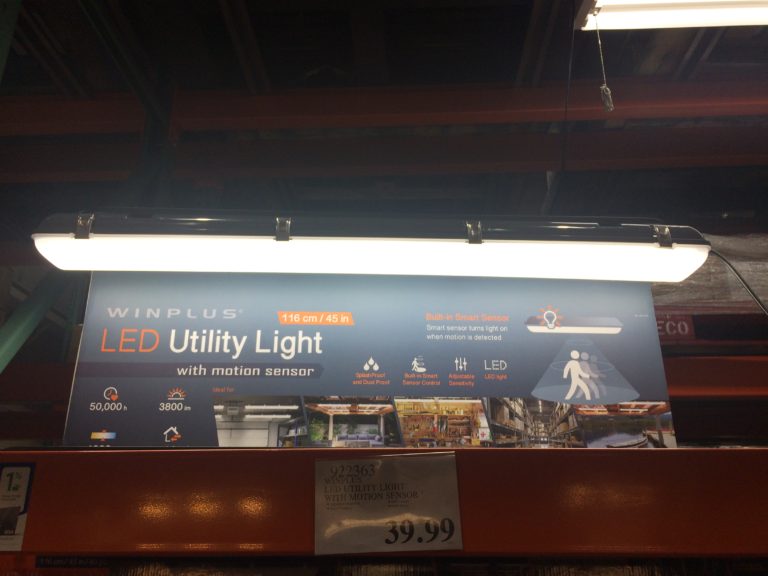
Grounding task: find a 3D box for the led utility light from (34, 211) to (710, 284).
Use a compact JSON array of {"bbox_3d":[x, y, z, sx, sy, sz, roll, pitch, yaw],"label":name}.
[{"bbox_3d":[-0.010,-0.071,1.141,1.160,0.096,0.115,1,-20,-2],"label":"led utility light"}]

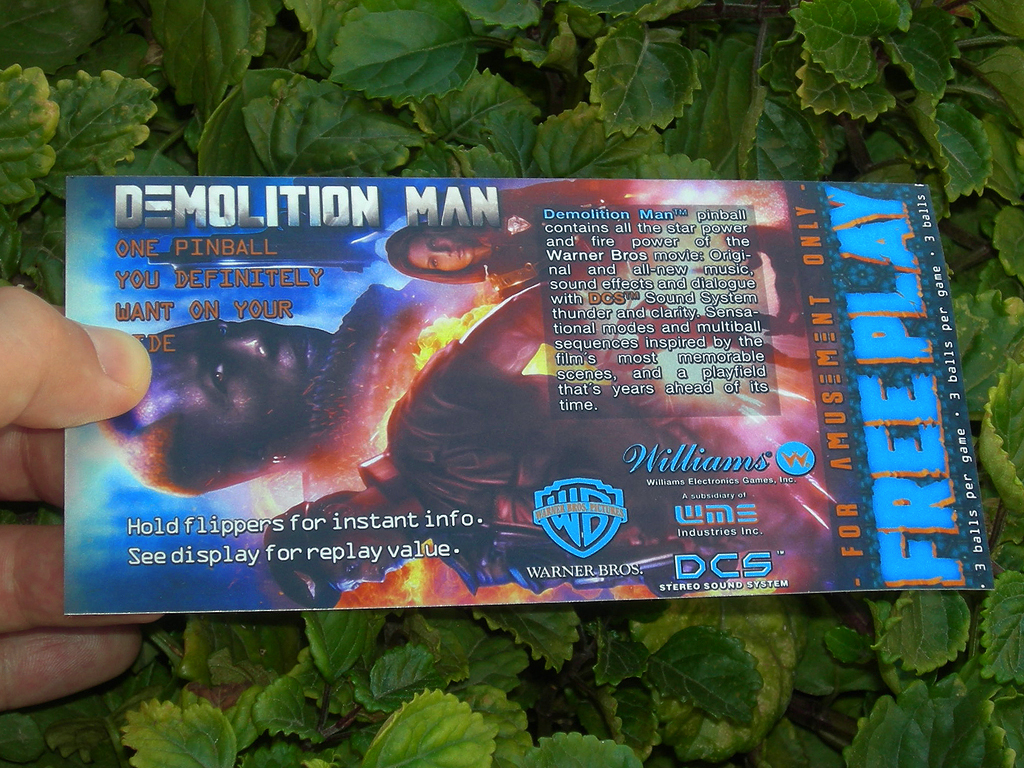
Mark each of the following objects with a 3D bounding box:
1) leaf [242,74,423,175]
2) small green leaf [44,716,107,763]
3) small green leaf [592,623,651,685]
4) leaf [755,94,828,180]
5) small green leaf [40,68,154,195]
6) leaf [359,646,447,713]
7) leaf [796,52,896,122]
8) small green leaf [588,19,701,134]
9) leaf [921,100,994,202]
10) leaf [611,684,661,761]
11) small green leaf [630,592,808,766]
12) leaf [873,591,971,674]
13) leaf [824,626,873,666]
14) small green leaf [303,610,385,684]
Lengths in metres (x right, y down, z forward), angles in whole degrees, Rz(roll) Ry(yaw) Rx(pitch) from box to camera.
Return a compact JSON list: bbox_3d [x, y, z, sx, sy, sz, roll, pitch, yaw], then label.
[{"bbox_3d":[-0.034,-0.048,0.472,0.030,0.009,0.026,-29,75,-9],"label":"leaf"},{"bbox_3d":[-0.087,0.071,0.505,0.013,0.006,0.010,-17,55,-12],"label":"small green leaf"},{"bbox_3d":[0.021,0.051,0.470,0.011,0.005,0.013,-9,65,2],"label":"small green leaf"},{"bbox_3d":[0.052,-0.045,0.481,0.018,0.008,0.022,0,75,-15],"label":"leaf"},{"bbox_3d":[-0.077,-0.047,0.460,0.027,0.007,0.022,-36,78,-9],"label":"small green leaf"},{"bbox_3d":[-0.020,0.053,0.453,0.017,0.006,0.013,-28,61,-10],"label":"leaf"},{"bbox_3d":[0.070,-0.063,0.525,0.020,0.006,0.018,-6,69,-2],"label":"leaf"},{"bbox_3d":[0.024,-0.057,0.474,0.021,0.006,0.024,20,77,8],"label":"small green leaf"},{"bbox_3d":[0.084,-0.044,0.472,0.013,0.009,0.020,-27,84,-20],"label":"leaf"},{"bbox_3d":[0.023,0.062,0.460,0.009,0.008,0.014,-11,78,-15],"label":"leaf"},{"bbox_3d":[0.038,0.054,0.470,0.032,0.008,0.034,-3,69,-1],"label":"small green leaf"},{"bbox_3d":[0.073,0.043,0.447,0.017,0.008,0.017,7,79,2],"label":"leaf"},{"bbox_3d":[0.060,0.048,0.452,0.009,0.004,0.007,24,71,9],"label":"leaf"},{"bbox_3d":[-0.033,0.049,0.490,0.016,0.008,0.019,6,63,-4],"label":"small green leaf"}]

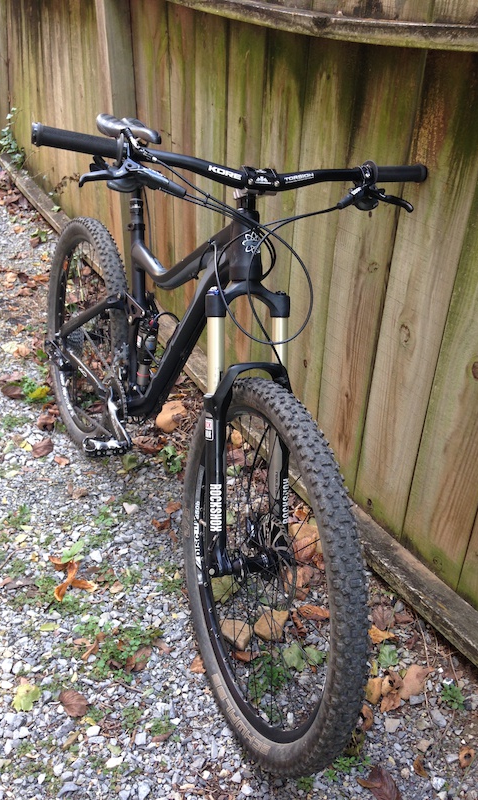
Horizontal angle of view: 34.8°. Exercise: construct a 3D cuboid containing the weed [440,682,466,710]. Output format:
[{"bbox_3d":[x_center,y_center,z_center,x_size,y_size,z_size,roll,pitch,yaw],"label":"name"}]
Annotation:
[{"bbox_3d":[0.468,0.646,1.665,0.051,0.030,0.056,8,29,7],"label":"weed"}]

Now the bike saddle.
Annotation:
[{"bbox_3d":[-0.246,-0.642,1.818,0.138,0.058,0.270,-4,24,-27],"label":"bike saddle"}]

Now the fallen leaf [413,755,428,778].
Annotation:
[{"bbox_3d":[0.360,0.730,1.518,0.023,0.016,0.047,2,29,-4],"label":"fallen leaf"}]

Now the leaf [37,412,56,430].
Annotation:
[{"bbox_3d":[-0.649,0.077,2.572,0.064,0.030,0.059,5,30,7],"label":"leaf"}]

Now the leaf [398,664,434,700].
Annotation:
[{"bbox_3d":[0.377,0.601,1.631,0.047,0.020,0.100,22,36,32],"label":"leaf"}]

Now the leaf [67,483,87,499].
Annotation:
[{"bbox_3d":[-0.480,0.264,2.244,0.045,0.022,0.066,-19,37,-35],"label":"leaf"}]

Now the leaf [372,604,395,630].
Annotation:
[{"bbox_3d":[0.337,0.506,1.776,0.056,0.020,0.064,9,29,13],"label":"leaf"}]

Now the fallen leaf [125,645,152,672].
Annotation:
[{"bbox_3d":[-0.216,0.557,1.644,0.042,0.020,0.068,17,32,25],"label":"fallen leaf"}]

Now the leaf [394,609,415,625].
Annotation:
[{"bbox_3d":[0.405,0.536,1.872,0.049,0.012,0.028,3,29,-1],"label":"leaf"}]

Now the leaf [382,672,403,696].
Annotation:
[{"bbox_3d":[0.332,0.628,1.694,0.055,0.018,0.054,-7,31,-19],"label":"leaf"}]

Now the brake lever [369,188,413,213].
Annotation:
[{"bbox_3d":[0.288,-0.381,1.444,0.098,0.027,0.030,23,25,-14],"label":"brake lever"}]

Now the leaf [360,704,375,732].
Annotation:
[{"bbox_3d":[0.261,0.647,1.552,0.030,0.020,0.048,-1,30,-3],"label":"leaf"}]

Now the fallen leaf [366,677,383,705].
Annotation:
[{"bbox_3d":[0.296,0.637,1.676,0.036,0.016,0.066,13,30,15],"label":"fallen leaf"}]

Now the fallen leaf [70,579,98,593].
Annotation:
[{"bbox_3d":[-0.390,0.462,1.903,0.072,0.018,0.025,9,30,9],"label":"fallen leaf"}]

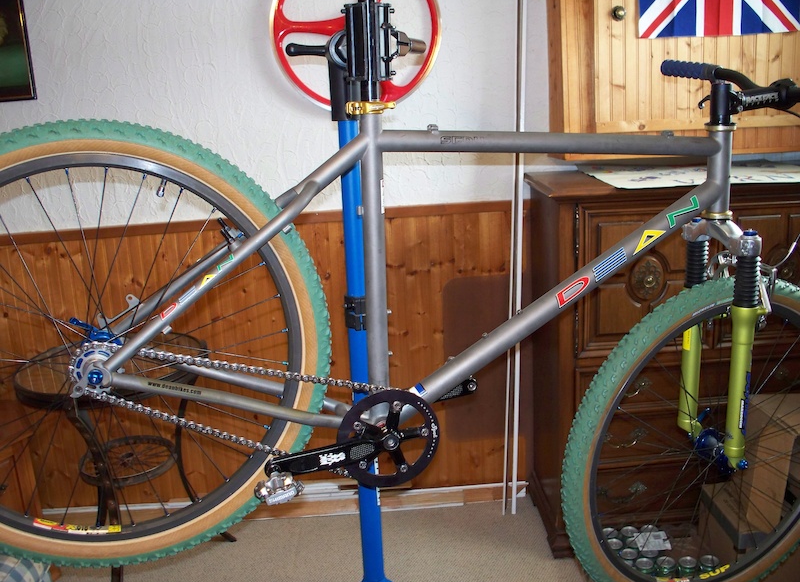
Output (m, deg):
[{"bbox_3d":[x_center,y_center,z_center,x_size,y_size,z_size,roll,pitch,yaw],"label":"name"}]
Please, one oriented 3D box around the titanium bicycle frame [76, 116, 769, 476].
[{"bbox_3d":[0.070,0.032,1.262,1.030,0.590,0.150,-4,15,-15],"label":"titanium bicycle frame"}]

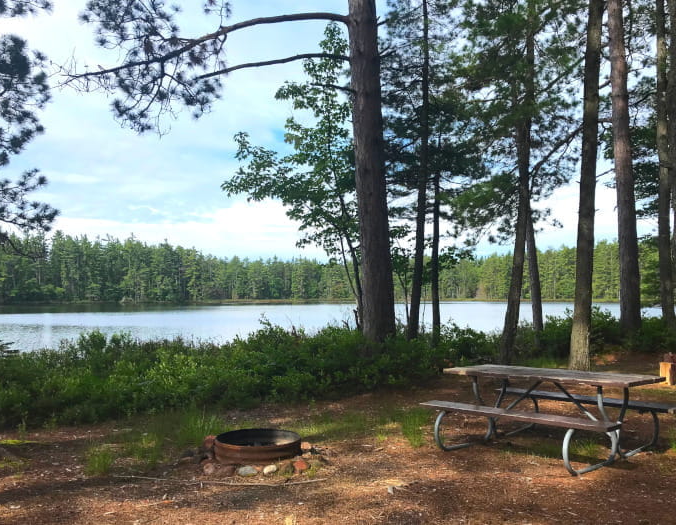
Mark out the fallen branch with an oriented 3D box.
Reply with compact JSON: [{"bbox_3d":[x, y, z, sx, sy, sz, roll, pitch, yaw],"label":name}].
[{"bbox_3d":[-0.964,1.708,4.476,1.750,0.045,0.240,-1,-5,4],"label":"fallen branch"}]

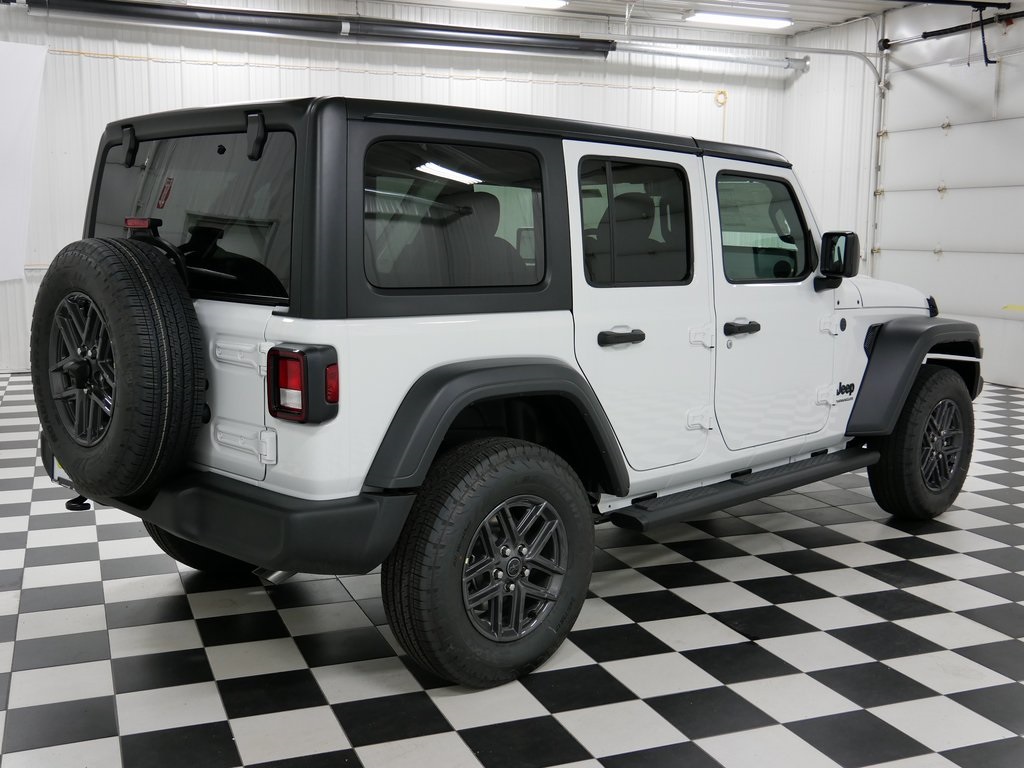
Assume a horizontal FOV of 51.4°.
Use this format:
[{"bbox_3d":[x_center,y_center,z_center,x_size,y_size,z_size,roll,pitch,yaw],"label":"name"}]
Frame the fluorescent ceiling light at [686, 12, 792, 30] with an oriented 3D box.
[{"bbox_3d":[2.512,-4.021,11.812,1.230,0.091,0.272,-3,9,-21],"label":"fluorescent ceiling light"}]

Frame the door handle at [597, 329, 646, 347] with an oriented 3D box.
[{"bbox_3d":[0.389,-0.162,3.782,0.251,0.063,0.044,-8,12,-44],"label":"door handle"}]

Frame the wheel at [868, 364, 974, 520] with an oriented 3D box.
[{"bbox_3d":[2.124,0.294,5.497,0.792,0.802,0.245,-8,12,-44],"label":"wheel"}]

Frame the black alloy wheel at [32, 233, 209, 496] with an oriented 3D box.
[{"bbox_3d":[-1.243,-0.052,3.337,0.238,0.810,0.787,-8,12,-44],"label":"black alloy wheel"}]

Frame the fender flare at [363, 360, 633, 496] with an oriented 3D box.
[{"bbox_3d":[-0.024,0.183,3.377,1.010,0.497,0.160,-8,12,-44],"label":"fender flare"}]

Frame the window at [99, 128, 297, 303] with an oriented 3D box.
[{"bbox_3d":[-1.073,-0.537,3.455,0.040,0.513,1.316,7,1,-45],"label":"window"}]

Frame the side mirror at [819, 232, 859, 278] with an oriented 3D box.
[{"bbox_3d":[1.401,-0.556,4.564,0.110,0.198,0.167,-6,11,-38],"label":"side mirror"}]

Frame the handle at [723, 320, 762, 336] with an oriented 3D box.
[{"bbox_3d":[0.929,-0.222,4.283,0.247,0.061,0.044,-8,12,-44],"label":"handle"}]

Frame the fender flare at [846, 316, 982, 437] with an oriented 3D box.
[{"bbox_3d":[2.007,-0.066,5.345,1.129,0.533,0.294,-8,12,-44],"label":"fender flare"}]

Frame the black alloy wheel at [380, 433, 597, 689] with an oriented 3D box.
[{"bbox_3d":[-0.057,0.571,3.485,0.792,0.802,0.245,-8,12,-44],"label":"black alloy wheel"}]

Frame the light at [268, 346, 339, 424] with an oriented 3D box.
[{"bbox_3d":[-0.596,-0.001,3.049,0.124,0.220,0.193,-8,12,-44],"label":"light"}]

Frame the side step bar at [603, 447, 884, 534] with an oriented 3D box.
[{"bbox_3d":[1.037,0.417,4.426,1.738,0.071,0.153,-8,12,-44],"label":"side step bar"}]

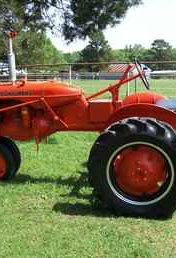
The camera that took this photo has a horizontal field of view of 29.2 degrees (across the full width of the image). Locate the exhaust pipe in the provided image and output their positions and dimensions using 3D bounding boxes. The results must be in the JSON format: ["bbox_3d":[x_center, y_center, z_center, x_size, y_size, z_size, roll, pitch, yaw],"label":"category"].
[{"bbox_3d":[-0.979,-0.934,4.405,0.095,0.663,0.090,1,10,10],"label":"exhaust pipe"}]

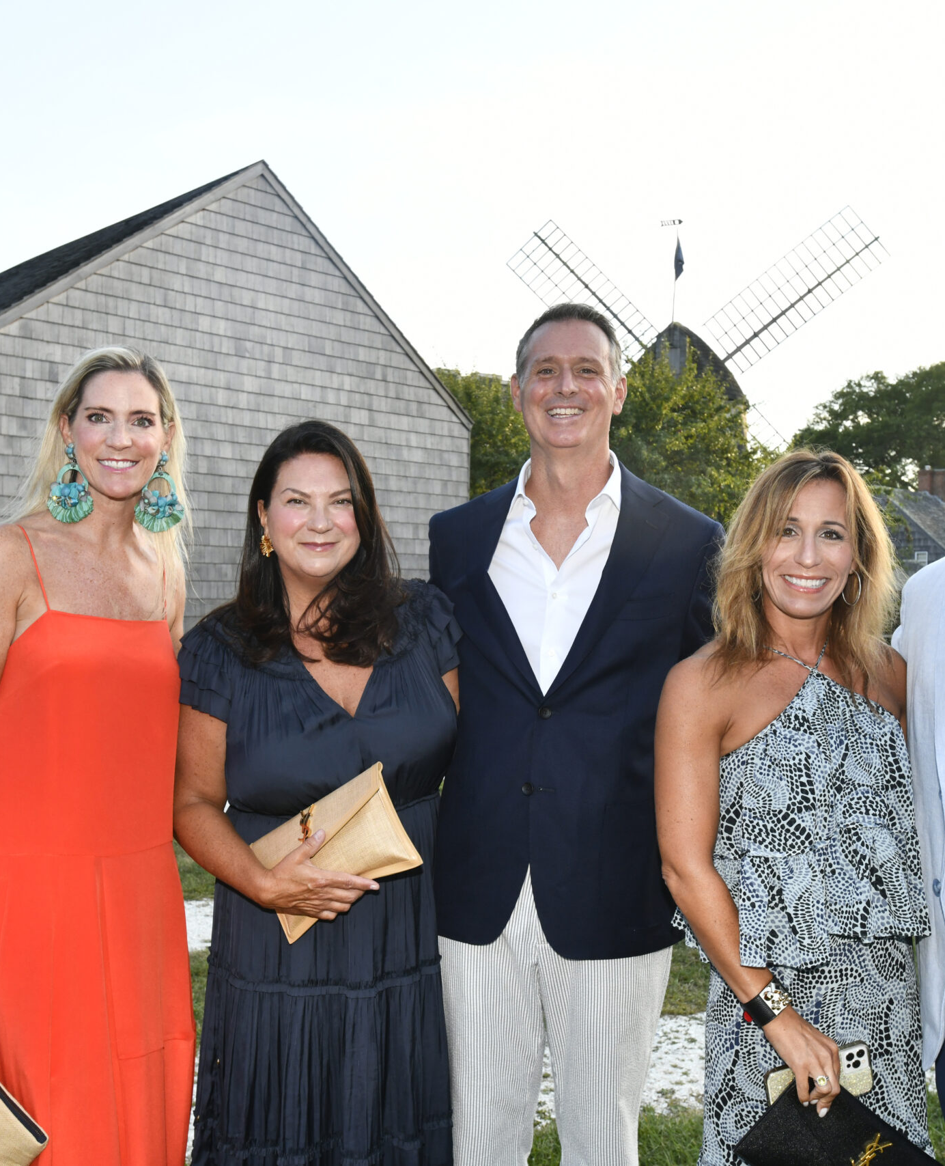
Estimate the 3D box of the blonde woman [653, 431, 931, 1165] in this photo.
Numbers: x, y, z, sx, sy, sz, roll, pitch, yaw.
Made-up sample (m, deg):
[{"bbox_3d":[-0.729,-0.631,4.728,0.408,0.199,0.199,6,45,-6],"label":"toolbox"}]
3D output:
[{"bbox_3d":[0.495,0.610,1.880,0.470,1.640,0.330,1,-1,5],"label":"blonde woman"}]

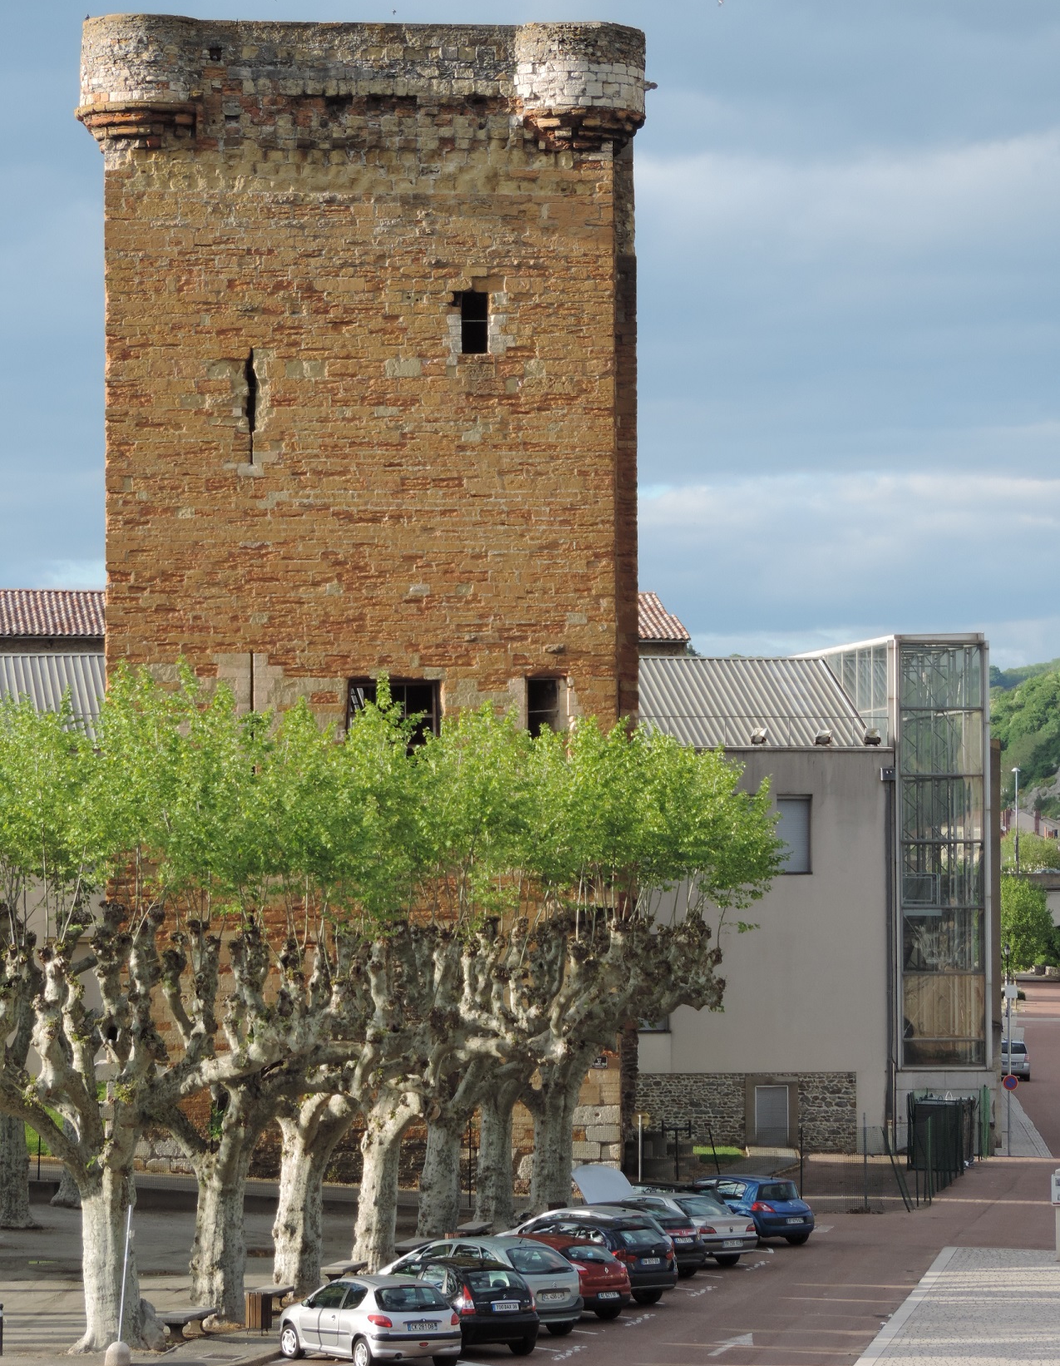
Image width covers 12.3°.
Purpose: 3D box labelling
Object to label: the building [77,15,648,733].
[{"bbox_3d":[-4.775,-1.761,126.263,13.850,28.652,13.500,0,-2,-5],"label":"building"}]

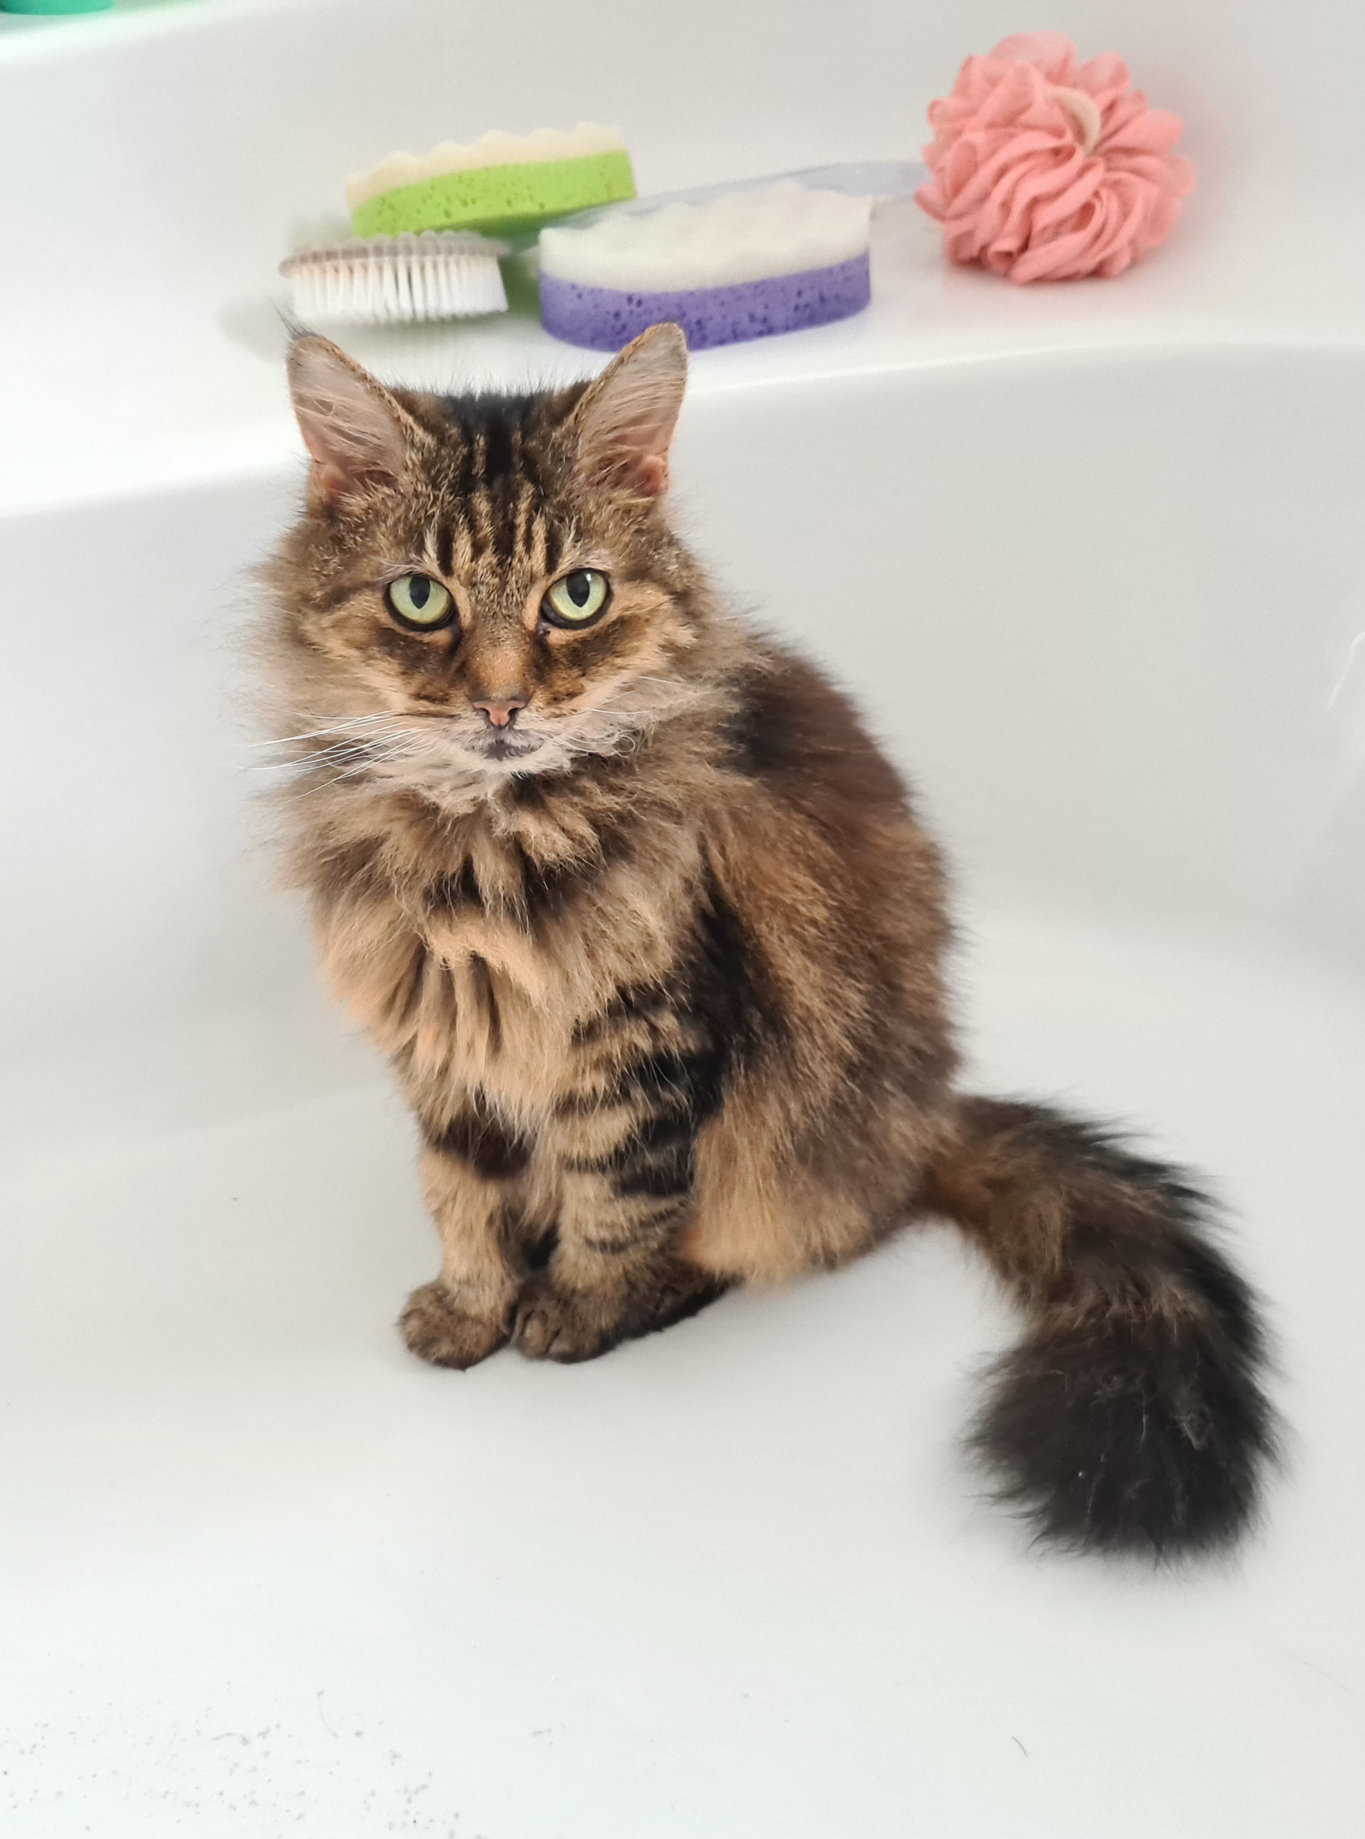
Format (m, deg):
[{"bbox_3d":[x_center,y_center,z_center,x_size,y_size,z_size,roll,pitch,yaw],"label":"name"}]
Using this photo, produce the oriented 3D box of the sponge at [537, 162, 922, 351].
[{"bbox_3d":[0.010,-0.273,0.585,0.146,0.043,0.090,-13,41,-15],"label":"sponge"}]

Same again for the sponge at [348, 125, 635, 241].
[{"bbox_3d":[-0.089,-0.347,0.650,0.140,0.042,0.085,-17,25,-19],"label":"sponge"}]

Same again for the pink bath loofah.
[{"bbox_3d":[0.163,-0.332,0.605,0.115,0.105,0.110,0,40,0],"label":"pink bath loofah"}]

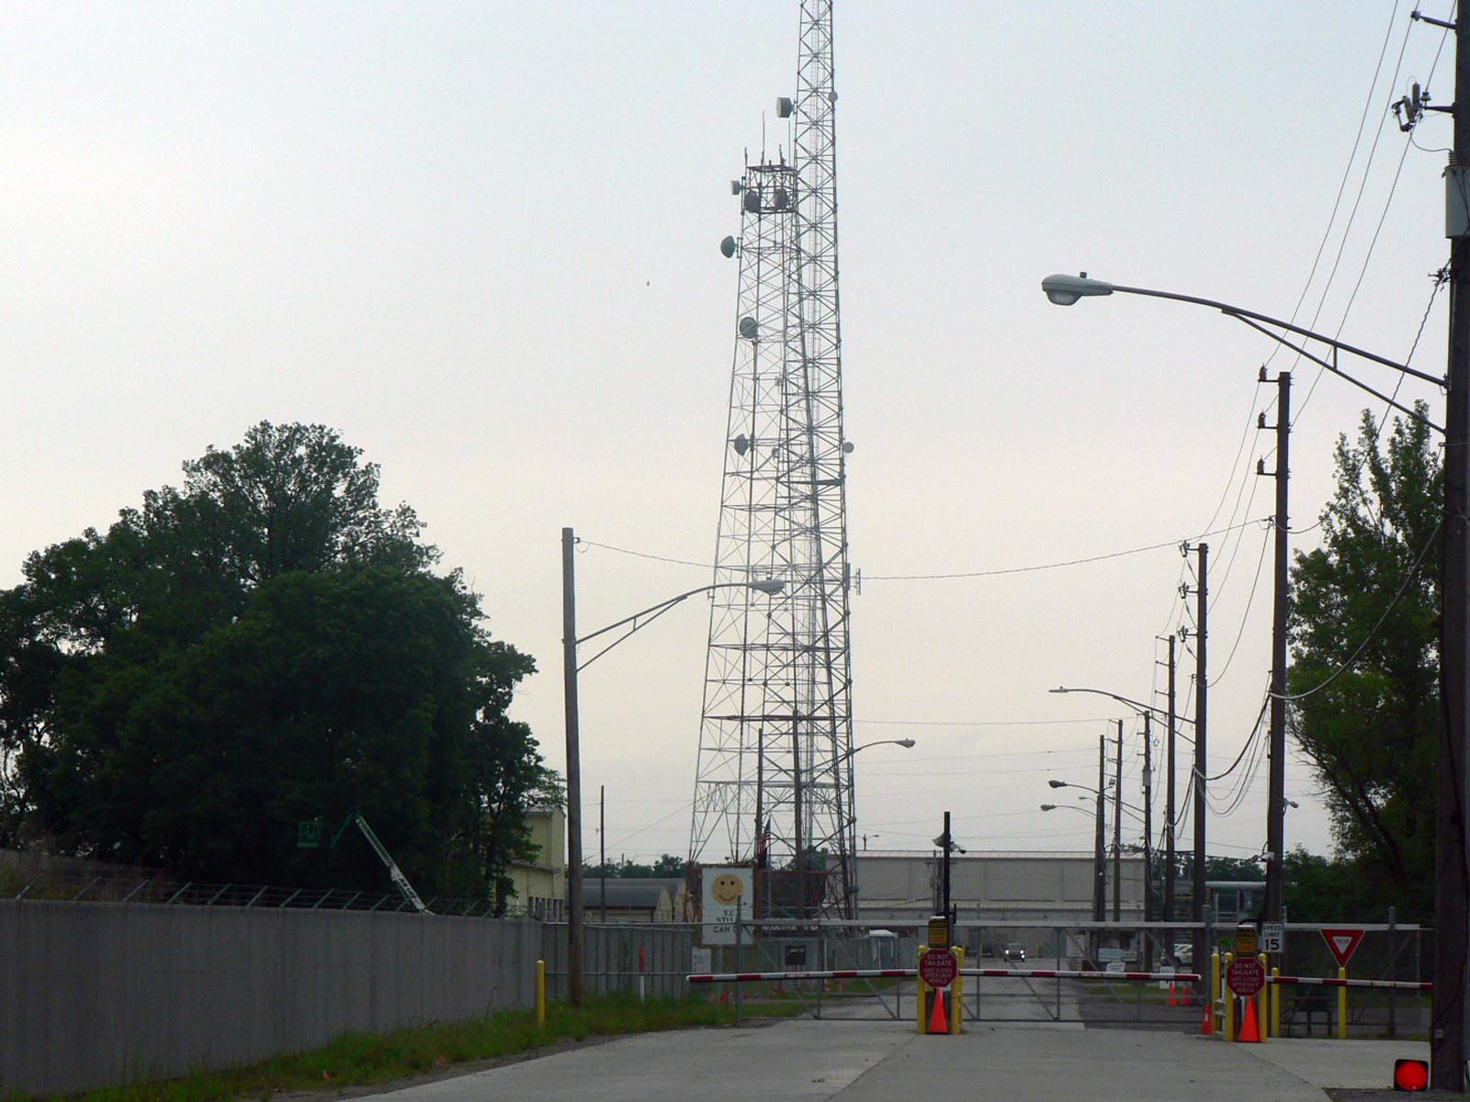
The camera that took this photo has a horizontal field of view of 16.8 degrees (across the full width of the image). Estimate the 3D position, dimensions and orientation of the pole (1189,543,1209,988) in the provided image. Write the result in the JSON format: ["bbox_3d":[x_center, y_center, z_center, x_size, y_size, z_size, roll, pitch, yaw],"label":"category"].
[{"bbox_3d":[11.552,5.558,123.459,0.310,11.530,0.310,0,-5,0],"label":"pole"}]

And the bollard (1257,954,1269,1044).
[{"bbox_3d":[8.261,7.004,77.755,0.130,1.390,0.130,0,-5,0],"label":"bollard"}]

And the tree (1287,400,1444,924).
[{"bbox_3d":[17.689,4.197,138.663,5.000,16.660,5.000,0,-5,0],"label":"tree"}]

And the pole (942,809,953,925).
[{"bbox_3d":[3.407,5.994,79.647,0.100,3.680,0.100,0,-5,0],"label":"pole"}]

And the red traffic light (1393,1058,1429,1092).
[{"bbox_3d":[6.943,5.387,51.000,0.345,0.345,0.250,0,-5,6],"label":"red traffic light"}]

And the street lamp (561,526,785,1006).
[{"bbox_3d":[-1.107,4.146,91.367,4.100,9.230,0.360,0,-5,3],"label":"street lamp"}]

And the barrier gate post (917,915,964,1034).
[{"bbox_3d":[3.260,6.712,78.800,0.750,1.890,0.600,0,-4,3],"label":"barrier gate post"}]

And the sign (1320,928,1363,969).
[{"bbox_3d":[9.969,6.518,81.500,0.750,0.650,0.030,0,-4,3],"label":"sign"}]

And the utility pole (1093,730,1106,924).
[{"bbox_3d":[18.311,15.232,248.483,0.320,12.150,0.320,0,-5,0],"label":"utility pole"}]

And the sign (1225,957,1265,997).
[{"bbox_3d":[8.055,6.723,78.400,0.610,0.610,0.030,0,-4,3],"label":"sign"}]

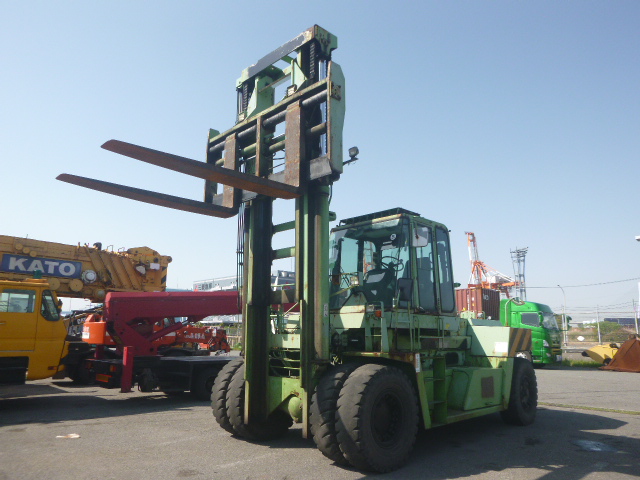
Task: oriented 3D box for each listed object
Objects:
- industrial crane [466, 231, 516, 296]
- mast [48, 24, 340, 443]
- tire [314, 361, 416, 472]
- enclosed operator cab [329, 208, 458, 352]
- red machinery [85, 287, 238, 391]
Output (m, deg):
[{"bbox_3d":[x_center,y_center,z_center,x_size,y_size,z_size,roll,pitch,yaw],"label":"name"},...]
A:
[{"bbox_3d":[145.024,35.646,390.743,42.000,88.000,22.000,-6,-13,29],"label":"industrial crane"},{"bbox_3d":[-1.417,-0.407,5.859,3.108,5.598,2.772,11,-16,-43],"label":"mast"},{"bbox_3d":[0.571,2.127,5.646,1.200,1.200,0.780,11,-16,-43],"label":"tire"},{"bbox_3d":[1.286,0.634,8.194,1.344,1.944,1.680,11,-16,-43],"label":"enclosed operator cab"},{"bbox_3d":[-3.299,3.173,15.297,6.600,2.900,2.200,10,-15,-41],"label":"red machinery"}]

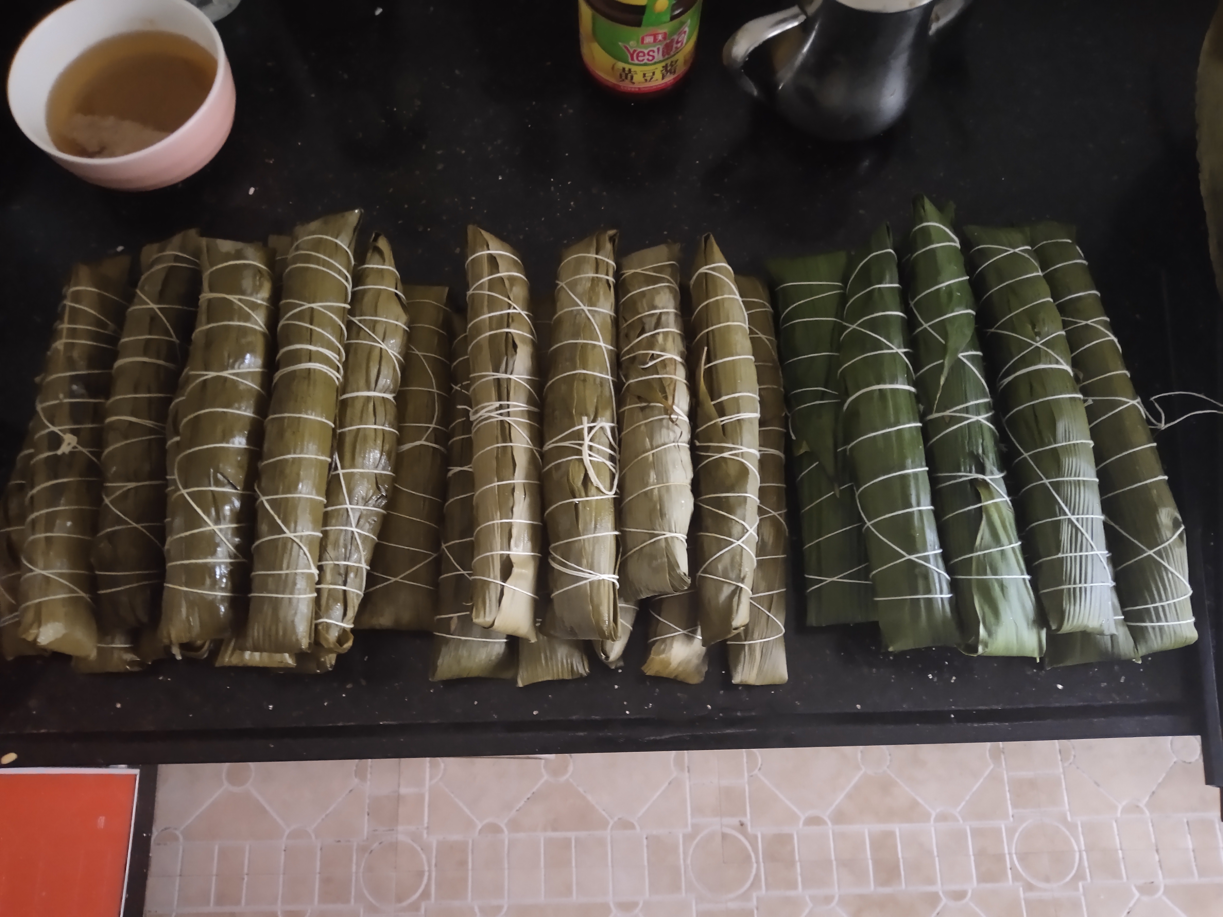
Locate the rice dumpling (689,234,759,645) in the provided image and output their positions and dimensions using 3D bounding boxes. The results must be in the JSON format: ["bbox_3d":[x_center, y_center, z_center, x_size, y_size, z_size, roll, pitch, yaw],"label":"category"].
[{"bbox_3d":[0.064,-0.018,0.547,0.038,0.035,0.252,1,72,0],"label":"rice dumpling"}]

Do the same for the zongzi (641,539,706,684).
[{"bbox_3d":[0.032,0.006,0.475,0.034,0.032,0.208,1,73,-1],"label":"zongzi"}]

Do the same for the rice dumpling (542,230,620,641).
[{"bbox_3d":[-0.013,-0.020,0.543,0.042,0.038,0.250,1,72,0],"label":"rice dumpling"}]

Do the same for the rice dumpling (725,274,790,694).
[{"bbox_3d":[0.095,0.005,0.620,0.039,0.037,0.285,1,73,0],"label":"rice dumpling"}]

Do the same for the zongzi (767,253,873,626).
[{"bbox_3d":[0.136,-0.018,0.583,0.046,0.033,0.248,0,72,-1],"label":"zongzi"}]

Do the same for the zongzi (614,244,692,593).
[{"bbox_3d":[0.026,-0.027,0.549,0.040,0.037,0.222,0,72,-1],"label":"zongzi"}]

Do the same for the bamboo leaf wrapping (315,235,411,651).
[{"bbox_3d":[-0.149,-0.016,0.544,0.033,0.030,0.255,2,72,0],"label":"bamboo leaf wrapping"}]

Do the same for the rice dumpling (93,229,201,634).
[{"bbox_3d":[-0.275,-0.022,0.555,0.040,0.034,0.253,-3,72,-2],"label":"rice dumpling"}]

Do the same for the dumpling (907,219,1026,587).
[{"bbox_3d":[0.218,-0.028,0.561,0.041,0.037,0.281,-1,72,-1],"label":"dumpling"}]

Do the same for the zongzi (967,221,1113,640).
[{"bbox_3d":[0.277,-0.027,0.596,0.046,0.040,0.278,-3,73,-1],"label":"zongzi"}]

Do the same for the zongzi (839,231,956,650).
[{"bbox_3d":[0.182,-0.023,0.599,0.048,0.042,0.289,-2,73,-1],"label":"zongzi"}]

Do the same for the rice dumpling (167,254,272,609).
[{"bbox_3d":[-0.192,-0.018,0.447,0.038,0.036,0.184,-2,73,-2],"label":"rice dumpling"}]

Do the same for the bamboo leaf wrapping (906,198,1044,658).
[{"bbox_3d":[0.191,-0.026,0.496,0.045,0.043,0.262,-1,72,-1],"label":"bamboo leaf wrapping"}]

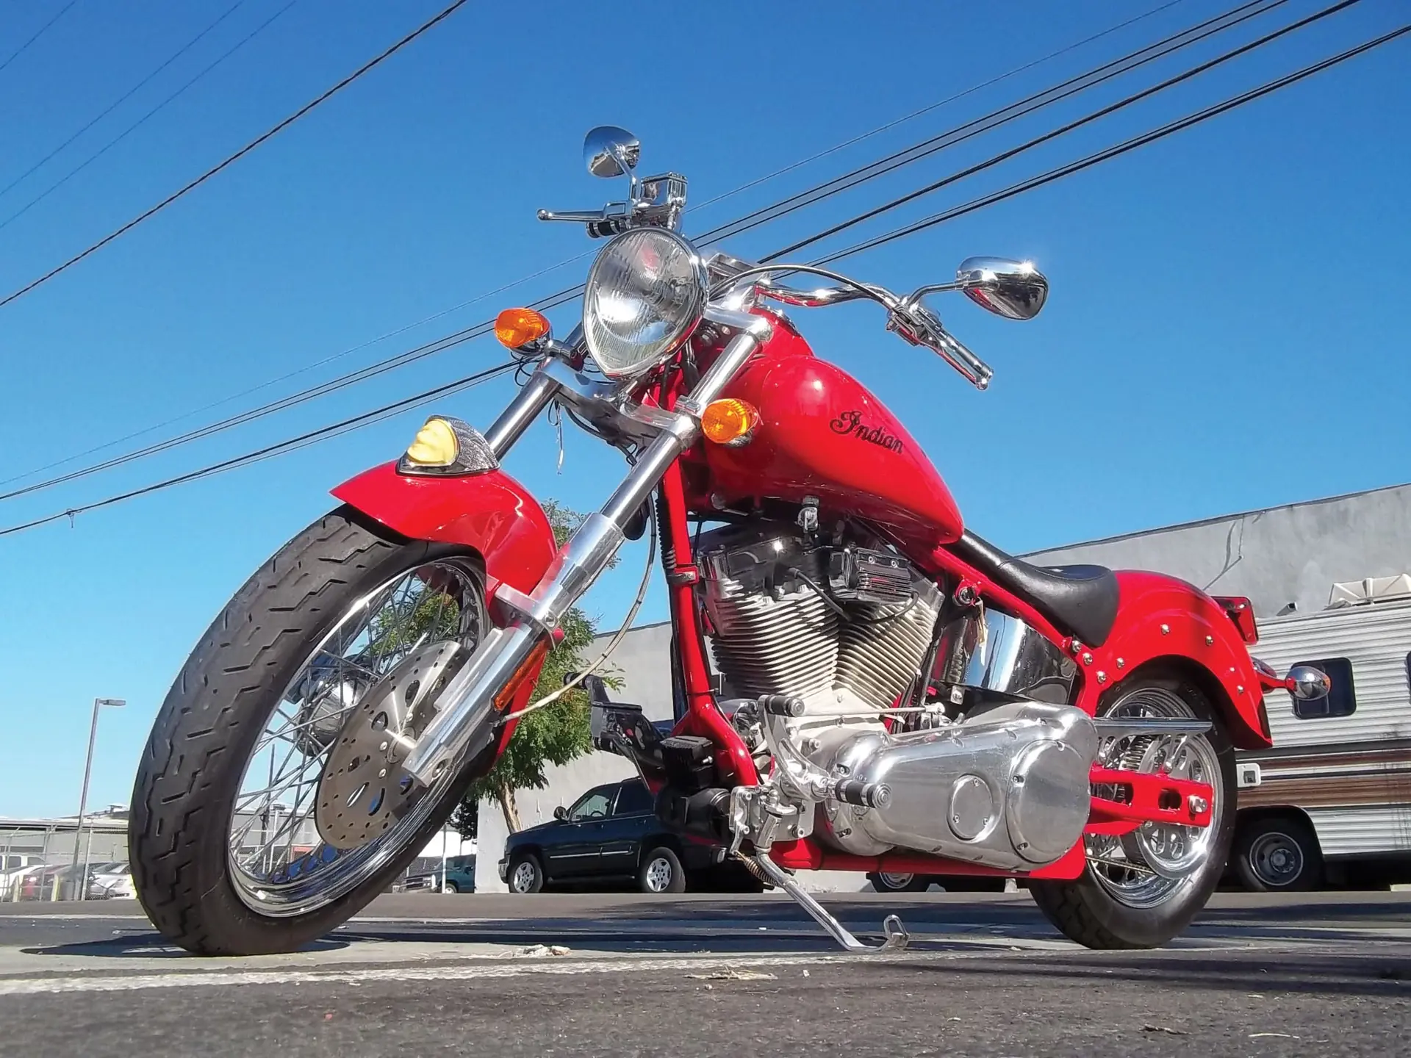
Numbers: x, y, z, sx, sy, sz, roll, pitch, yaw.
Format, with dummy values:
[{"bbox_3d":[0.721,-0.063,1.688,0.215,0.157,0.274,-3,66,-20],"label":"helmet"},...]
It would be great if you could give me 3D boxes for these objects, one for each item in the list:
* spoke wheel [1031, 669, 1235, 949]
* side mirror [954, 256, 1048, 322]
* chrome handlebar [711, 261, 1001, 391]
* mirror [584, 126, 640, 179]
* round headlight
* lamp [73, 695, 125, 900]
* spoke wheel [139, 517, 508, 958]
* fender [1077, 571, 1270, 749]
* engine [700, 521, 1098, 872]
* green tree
[{"bbox_3d":[0.866,0.549,2.672,0.636,0.636,0.150,13,-12,-35],"label":"spoke wheel"},{"bbox_3d":[0.473,-0.377,2.051,0.130,0.090,0.050,25,5,5],"label":"side mirror"},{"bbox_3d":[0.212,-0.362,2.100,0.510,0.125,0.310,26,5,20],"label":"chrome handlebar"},{"bbox_3d":[-0.169,-0.674,2.336,0.130,0.090,0.050,28,6,35],"label":"mirror"},{"bbox_3d":[-0.064,-0.316,1.932,0.185,0.215,0.180,26,5,20],"label":"round headlight"},{"bbox_3d":[-21.225,9.425,45.870,1.100,6.960,0.350,0,-14,0],"label":"lamp"},{"bbox_3d":[-0.446,0.248,1.684,0.112,0.664,0.664,26,-6,20],"label":"spoke wheel"},{"bbox_3d":[0.903,0.256,2.725,0.655,0.340,0.210,13,-12,-35],"label":"fender"},{"bbox_3d":[0.249,0.276,2.231,0.750,0.535,0.390,13,-12,-35],"label":"engine"},{"bbox_3d":[-4.093,3.130,25.990,4.600,7.920,4.600,0,-14,0],"label":"green tree"}]

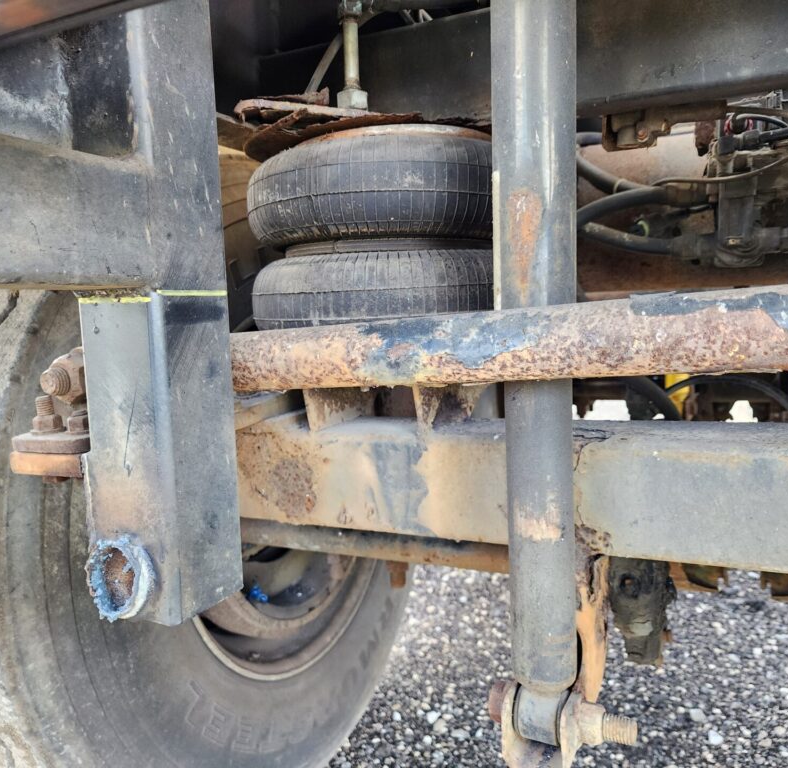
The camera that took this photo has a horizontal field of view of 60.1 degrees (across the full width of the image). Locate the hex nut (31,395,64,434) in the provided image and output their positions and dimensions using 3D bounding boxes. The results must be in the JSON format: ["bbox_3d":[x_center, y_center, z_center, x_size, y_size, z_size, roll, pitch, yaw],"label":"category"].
[{"bbox_3d":[-0.285,0.025,0.560,0.027,0.032,0.027,0,5,28],"label":"hex nut"}]

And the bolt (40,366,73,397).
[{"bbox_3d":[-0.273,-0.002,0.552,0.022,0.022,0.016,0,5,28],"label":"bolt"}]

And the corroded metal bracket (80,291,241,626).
[{"bbox_3d":[-0.195,0.055,0.558,0.096,0.252,0.085,0,5,28],"label":"corroded metal bracket"}]

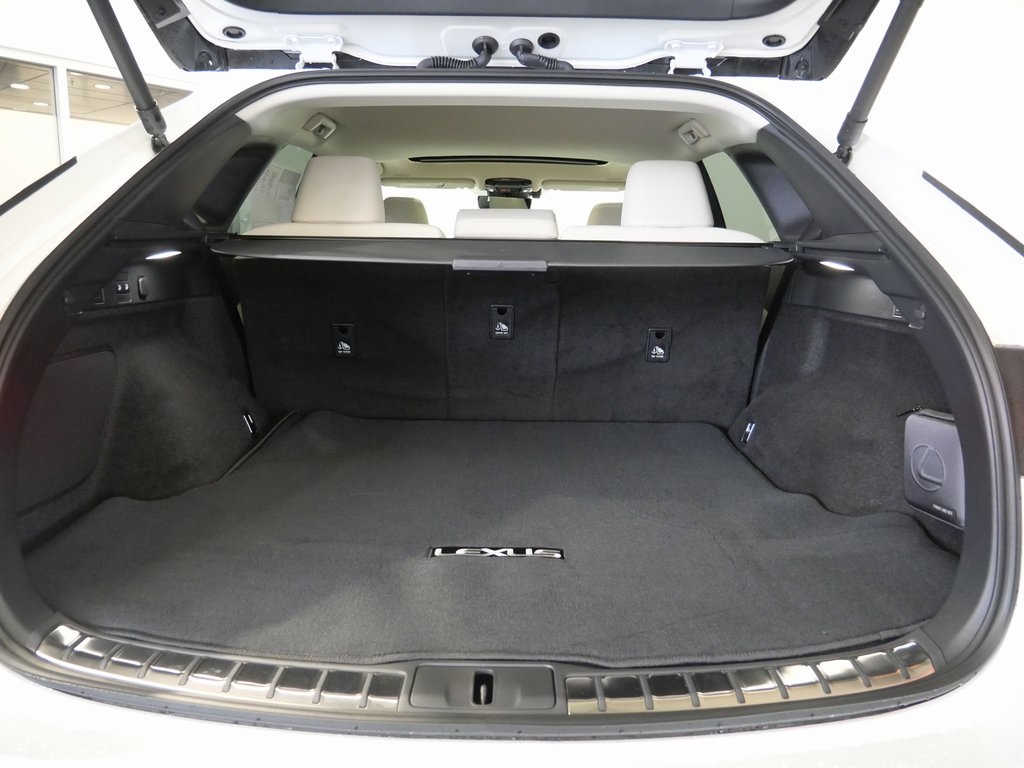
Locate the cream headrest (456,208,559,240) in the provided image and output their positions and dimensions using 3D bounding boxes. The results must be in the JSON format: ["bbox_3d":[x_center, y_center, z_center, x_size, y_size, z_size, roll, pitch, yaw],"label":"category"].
[{"bbox_3d":[-0.013,-0.364,1.660,0.240,0.095,0.100,1,12,0],"label":"cream headrest"}]

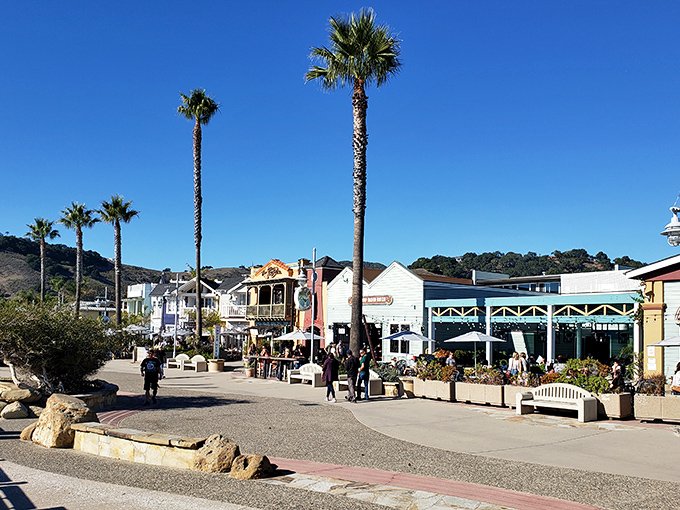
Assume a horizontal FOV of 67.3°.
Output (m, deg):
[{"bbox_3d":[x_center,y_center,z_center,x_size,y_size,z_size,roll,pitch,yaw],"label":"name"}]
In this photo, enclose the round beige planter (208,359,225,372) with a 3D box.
[{"bbox_3d":[-7.538,6.754,31.200,0.980,0.750,0.980,3,-8,-17],"label":"round beige planter"}]

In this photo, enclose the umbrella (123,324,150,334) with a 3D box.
[{"bbox_3d":[-18.546,7.620,46.323,2.400,2.500,2.400,4,-9,-23],"label":"umbrella"}]

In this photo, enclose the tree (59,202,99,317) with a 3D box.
[{"bbox_3d":[-24.066,2.439,47.000,3.900,14.700,3.900,5,-9,-27],"label":"tree"}]

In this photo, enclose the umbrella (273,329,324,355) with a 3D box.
[{"bbox_3d":[-2.005,4.977,25.640,2.550,2.450,2.550,1,-7,-5],"label":"umbrella"}]

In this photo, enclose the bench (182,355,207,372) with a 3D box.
[{"bbox_3d":[-8.625,6.439,30.451,0.650,0.900,1.800,6,-9,-41],"label":"bench"}]

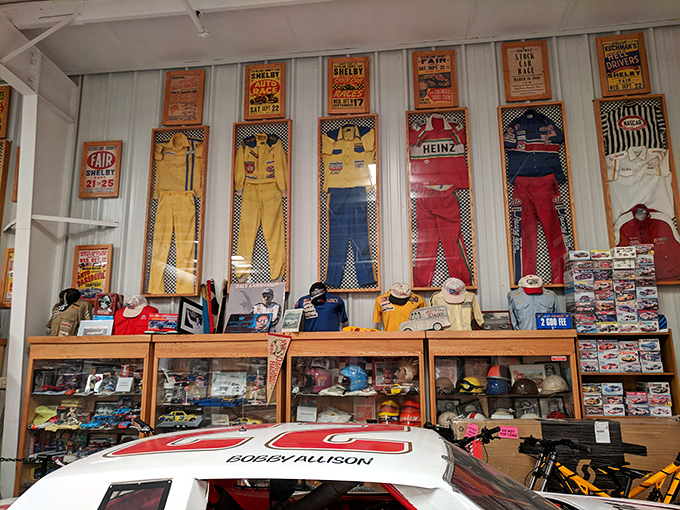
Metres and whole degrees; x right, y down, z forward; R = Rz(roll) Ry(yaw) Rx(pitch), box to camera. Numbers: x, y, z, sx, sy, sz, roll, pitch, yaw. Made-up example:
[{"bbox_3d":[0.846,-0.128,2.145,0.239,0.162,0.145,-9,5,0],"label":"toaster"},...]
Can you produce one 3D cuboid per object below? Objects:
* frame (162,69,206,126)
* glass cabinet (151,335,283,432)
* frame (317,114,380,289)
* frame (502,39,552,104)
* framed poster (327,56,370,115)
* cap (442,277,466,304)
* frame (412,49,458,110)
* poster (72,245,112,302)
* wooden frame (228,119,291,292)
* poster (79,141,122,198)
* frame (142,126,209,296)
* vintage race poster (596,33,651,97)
[{"bbox_3d":[-1.721,-1.738,5.643,0.447,0.645,0.027,-2,-10,7],"label":"frame"},{"bbox_3d":[-1.045,1.640,4.642,1.218,1.800,0.550,-2,-11,8],"label":"glass cabinet"},{"bbox_3d":[0.091,-0.534,5.154,0.607,1.821,0.078,-2,-11,8],"label":"frame"},{"bbox_3d":[1.902,-1.871,5.197,0.447,0.645,0.027,-2,-10,7],"label":"frame"},{"bbox_3d":[0.092,-1.793,5.409,0.435,0.626,0.030,-1,-10,8],"label":"framed poster"},{"bbox_3d":[1.005,0.315,4.492,0.205,0.145,0.260,-1,30,3],"label":"cap"},{"bbox_3d":[0.992,-1.825,5.306,0.447,0.645,0.027,-2,-10,7],"label":"frame"},{"bbox_3d":[-2.630,0.209,5.422,0.435,0.626,0.030,-2,-11,8],"label":"poster"},{"bbox_3d":[-0.818,-0.513,5.277,0.607,1.821,0.078,-2,-11,8],"label":"wooden frame"},{"bbox_3d":[-2.624,-0.942,5.614,0.447,0.645,0.027,-2,-10,7],"label":"poster"},{"bbox_3d":[-1.737,-0.474,5.398,0.607,1.821,0.078,-1,-10,8],"label":"frame"},{"bbox_3d":[2.800,-1.876,5.048,0.435,0.626,0.030,-2,-11,8],"label":"vintage race poster"}]

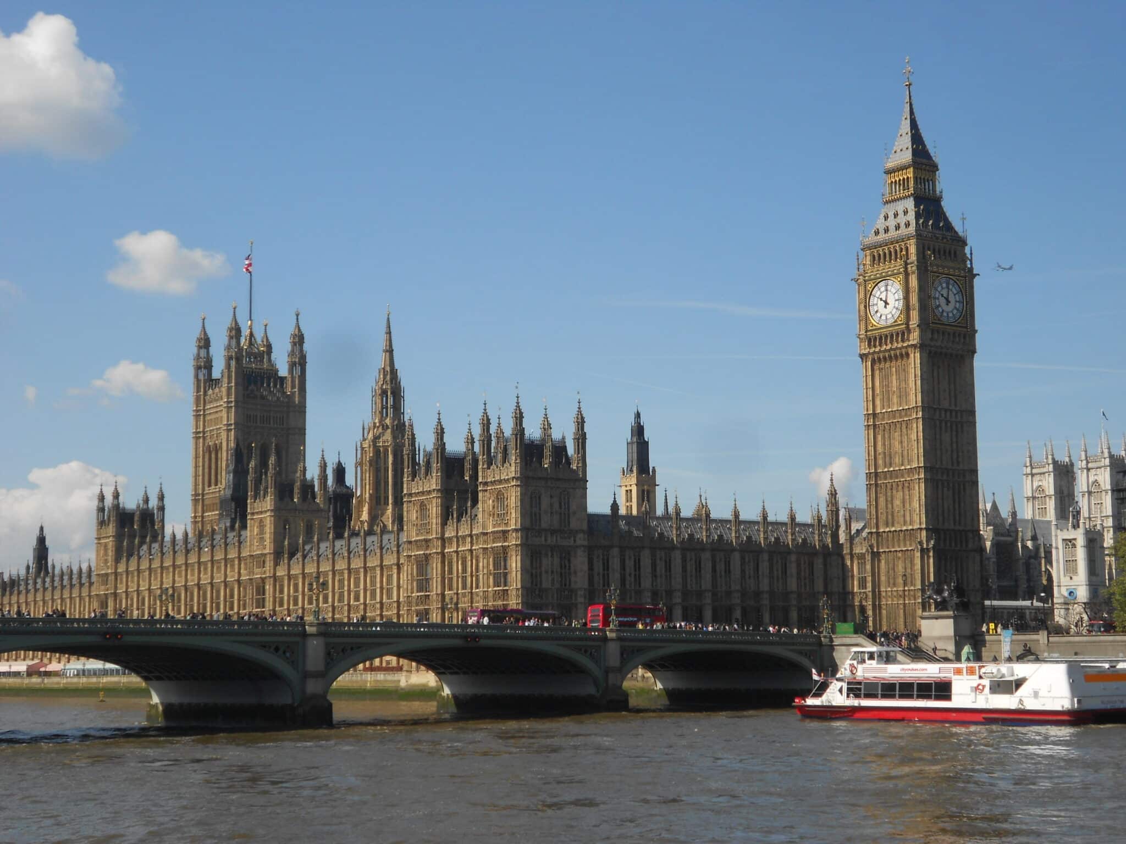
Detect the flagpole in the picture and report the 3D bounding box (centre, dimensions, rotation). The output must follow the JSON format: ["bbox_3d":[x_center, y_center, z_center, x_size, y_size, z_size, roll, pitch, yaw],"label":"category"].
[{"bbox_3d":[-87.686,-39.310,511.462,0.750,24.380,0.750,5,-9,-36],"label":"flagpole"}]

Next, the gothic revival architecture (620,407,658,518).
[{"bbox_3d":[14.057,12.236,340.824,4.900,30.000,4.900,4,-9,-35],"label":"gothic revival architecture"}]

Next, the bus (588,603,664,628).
[{"bbox_3d":[7.341,23.180,208.045,10.300,4.400,2.540,6,-10,-42],"label":"bus"}]

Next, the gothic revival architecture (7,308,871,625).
[{"bbox_3d":[-43.860,2.422,393.254,93.000,98.000,268.000,4,-9,-35],"label":"gothic revival architecture"}]

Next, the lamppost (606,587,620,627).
[{"bbox_3d":[4.942,18.293,180.192,1.500,4.200,0.600,6,-10,-42],"label":"lamppost"}]

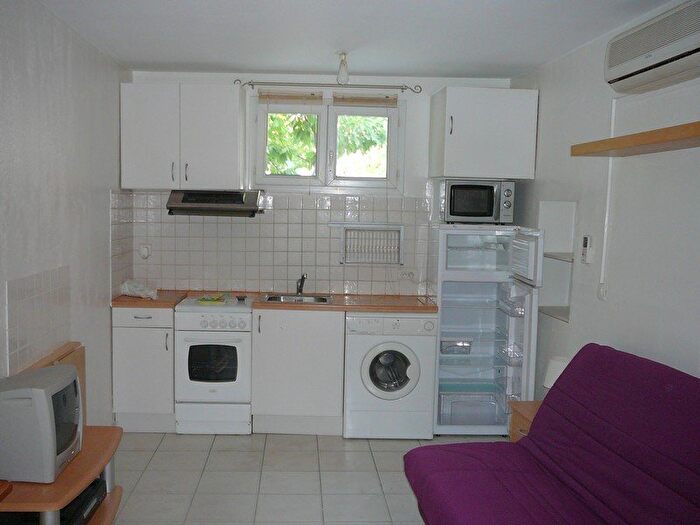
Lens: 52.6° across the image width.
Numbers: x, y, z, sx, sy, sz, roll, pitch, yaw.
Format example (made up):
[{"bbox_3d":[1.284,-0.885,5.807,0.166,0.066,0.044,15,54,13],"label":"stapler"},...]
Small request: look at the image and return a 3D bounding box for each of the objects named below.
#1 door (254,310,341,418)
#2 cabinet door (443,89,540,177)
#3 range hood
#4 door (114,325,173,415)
[{"bbox_3d":[-0.341,0.681,4.747,0.605,0.716,0.023,1,4,-4],"label":"door"},{"bbox_3d":[0.922,-0.844,4.628,0.605,0.580,0.020,1,6,-4],"label":"cabinet door"},{"bbox_3d":[-0.906,-0.407,4.850,0.589,0.164,0.508,1,6,-4],"label":"range hood"},{"bbox_3d":[-1.341,0.712,4.627,0.392,0.577,0.020,1,6,-4],"label":"door"}]

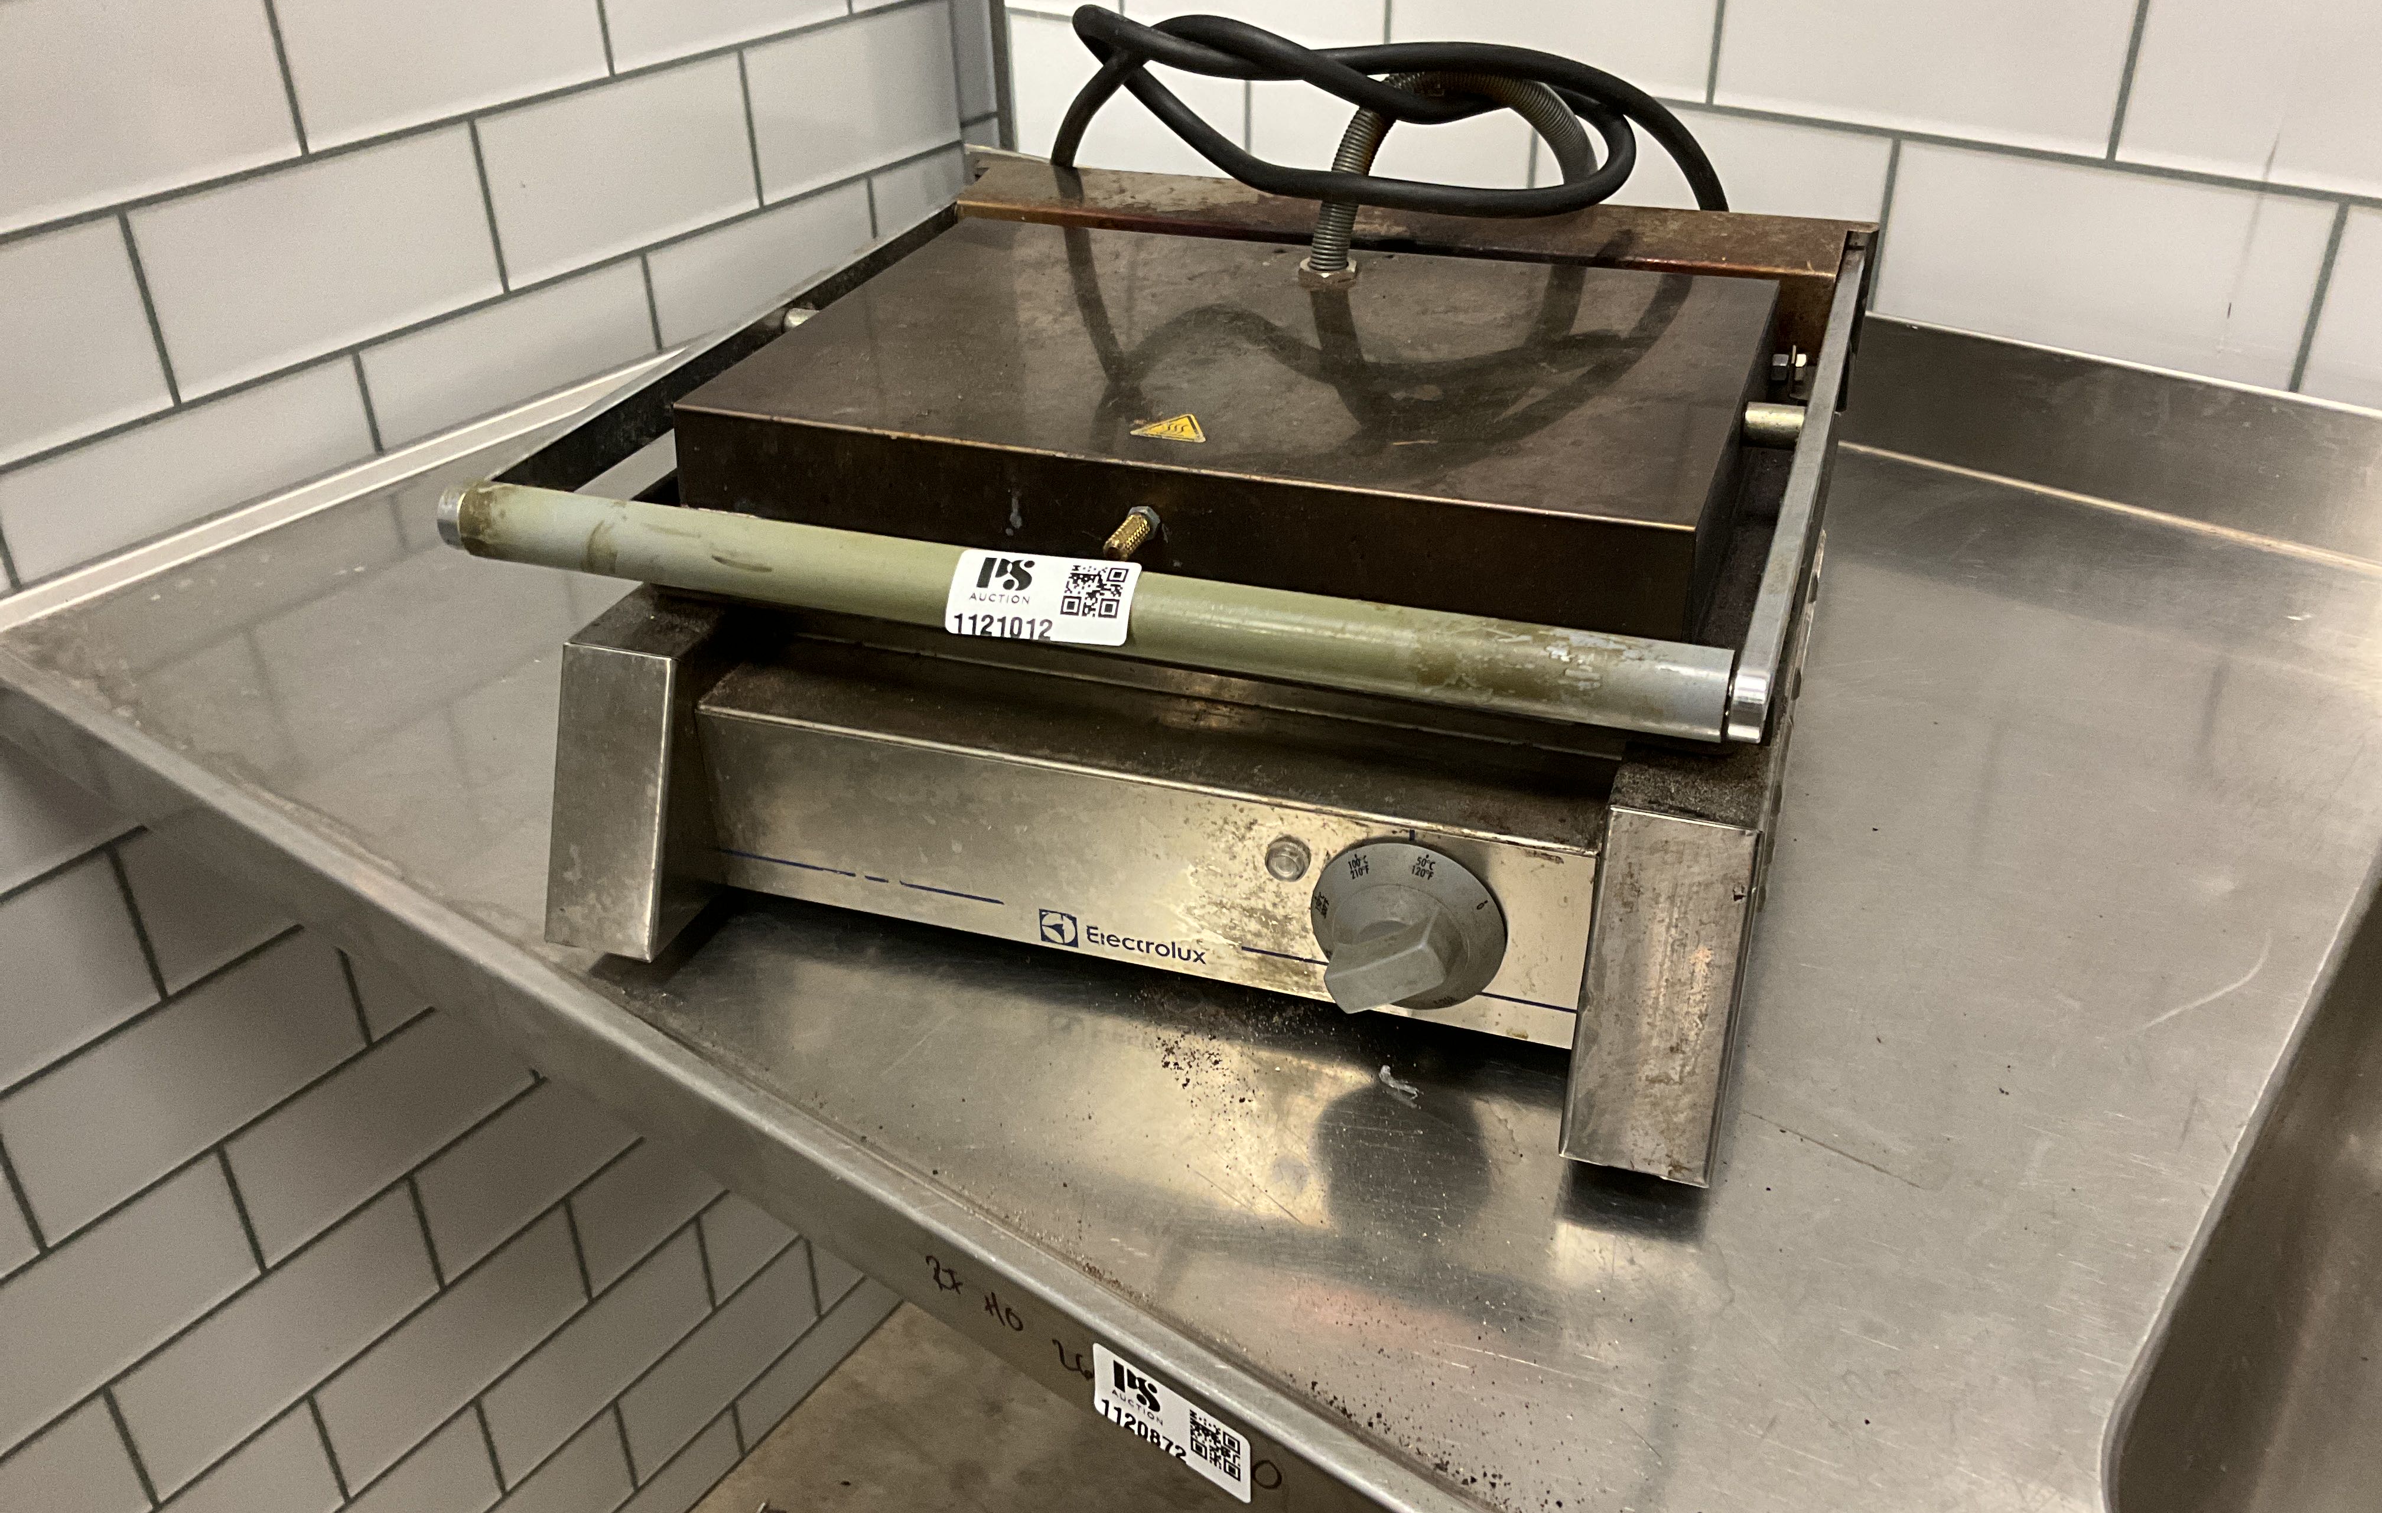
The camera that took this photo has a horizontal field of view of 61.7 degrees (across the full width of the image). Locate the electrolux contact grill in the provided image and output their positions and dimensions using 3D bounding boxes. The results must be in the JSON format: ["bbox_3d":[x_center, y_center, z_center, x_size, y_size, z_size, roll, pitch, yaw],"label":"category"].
[{"bbox_3d":[0.025,-0.105,0.715,0.394,0.263,0.418,9,32,17],"label":"electrolux contact grill"}]

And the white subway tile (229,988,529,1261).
[{"bbox_3d":[-0.492,0.216,1.219,0.010,0.097,0.198,18,36,29],"label":"white subway tile"}]

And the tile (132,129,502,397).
[{"bbox_3d":[-0.449,-0.261,1.037,0.010,0.098,0.200,18,36,29],"label":"tile"}]

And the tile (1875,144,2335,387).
[{"bbox_3d":[0.437,-0.237,0.970,0.200,0.098,0.010,21,38,33],"label":"tile"}]

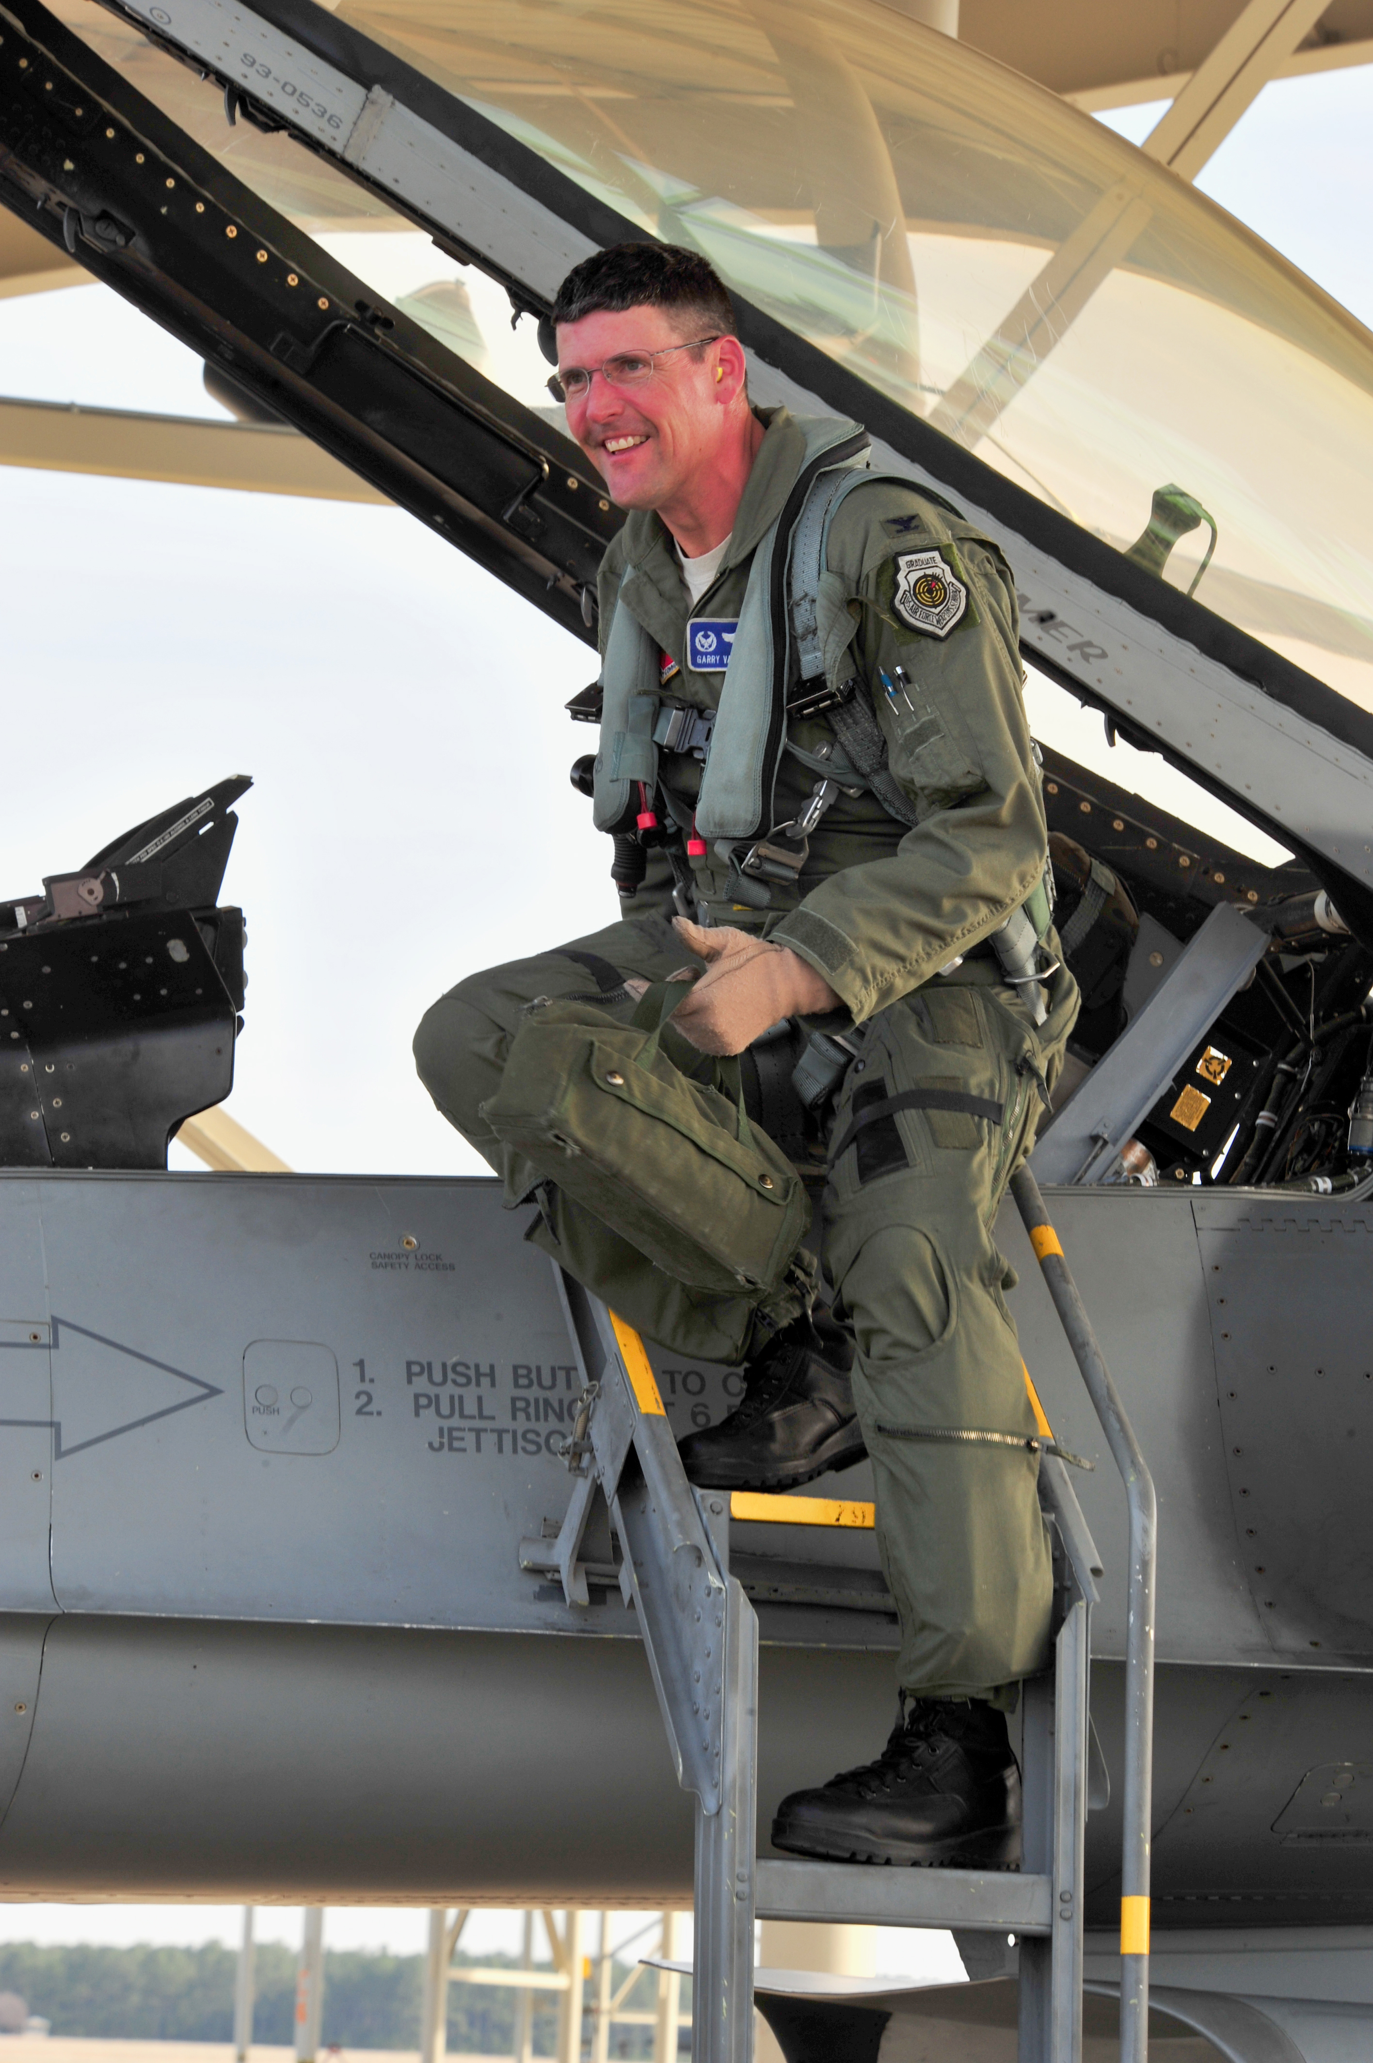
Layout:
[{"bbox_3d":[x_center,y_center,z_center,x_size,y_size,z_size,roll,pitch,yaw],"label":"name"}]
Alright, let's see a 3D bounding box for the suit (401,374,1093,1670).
[{"bbox_3d":[0.050,0.014,7.100,0.620,1.190,0.650,-6,-10,41],"label":"suit"}]

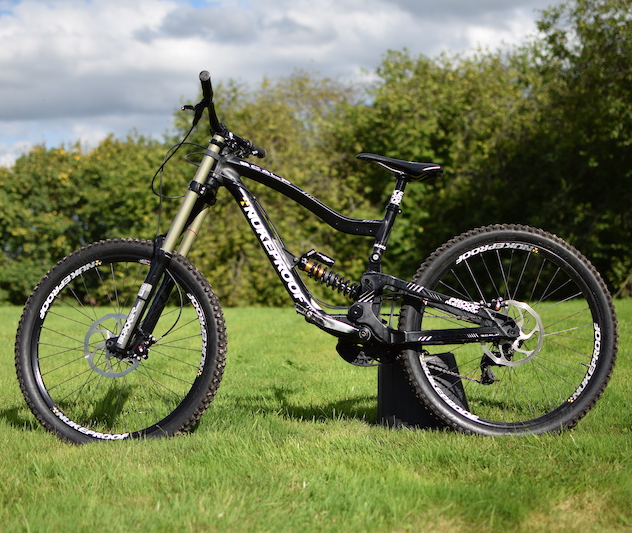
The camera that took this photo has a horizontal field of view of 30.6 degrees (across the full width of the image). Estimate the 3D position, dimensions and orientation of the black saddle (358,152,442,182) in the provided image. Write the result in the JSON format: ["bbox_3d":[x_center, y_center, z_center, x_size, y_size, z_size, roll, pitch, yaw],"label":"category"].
[{"bbox_3d":[0.263,-0.310,3.622,0.270,0.062,0.135,9,-6,1],"label":"black saddle"}]

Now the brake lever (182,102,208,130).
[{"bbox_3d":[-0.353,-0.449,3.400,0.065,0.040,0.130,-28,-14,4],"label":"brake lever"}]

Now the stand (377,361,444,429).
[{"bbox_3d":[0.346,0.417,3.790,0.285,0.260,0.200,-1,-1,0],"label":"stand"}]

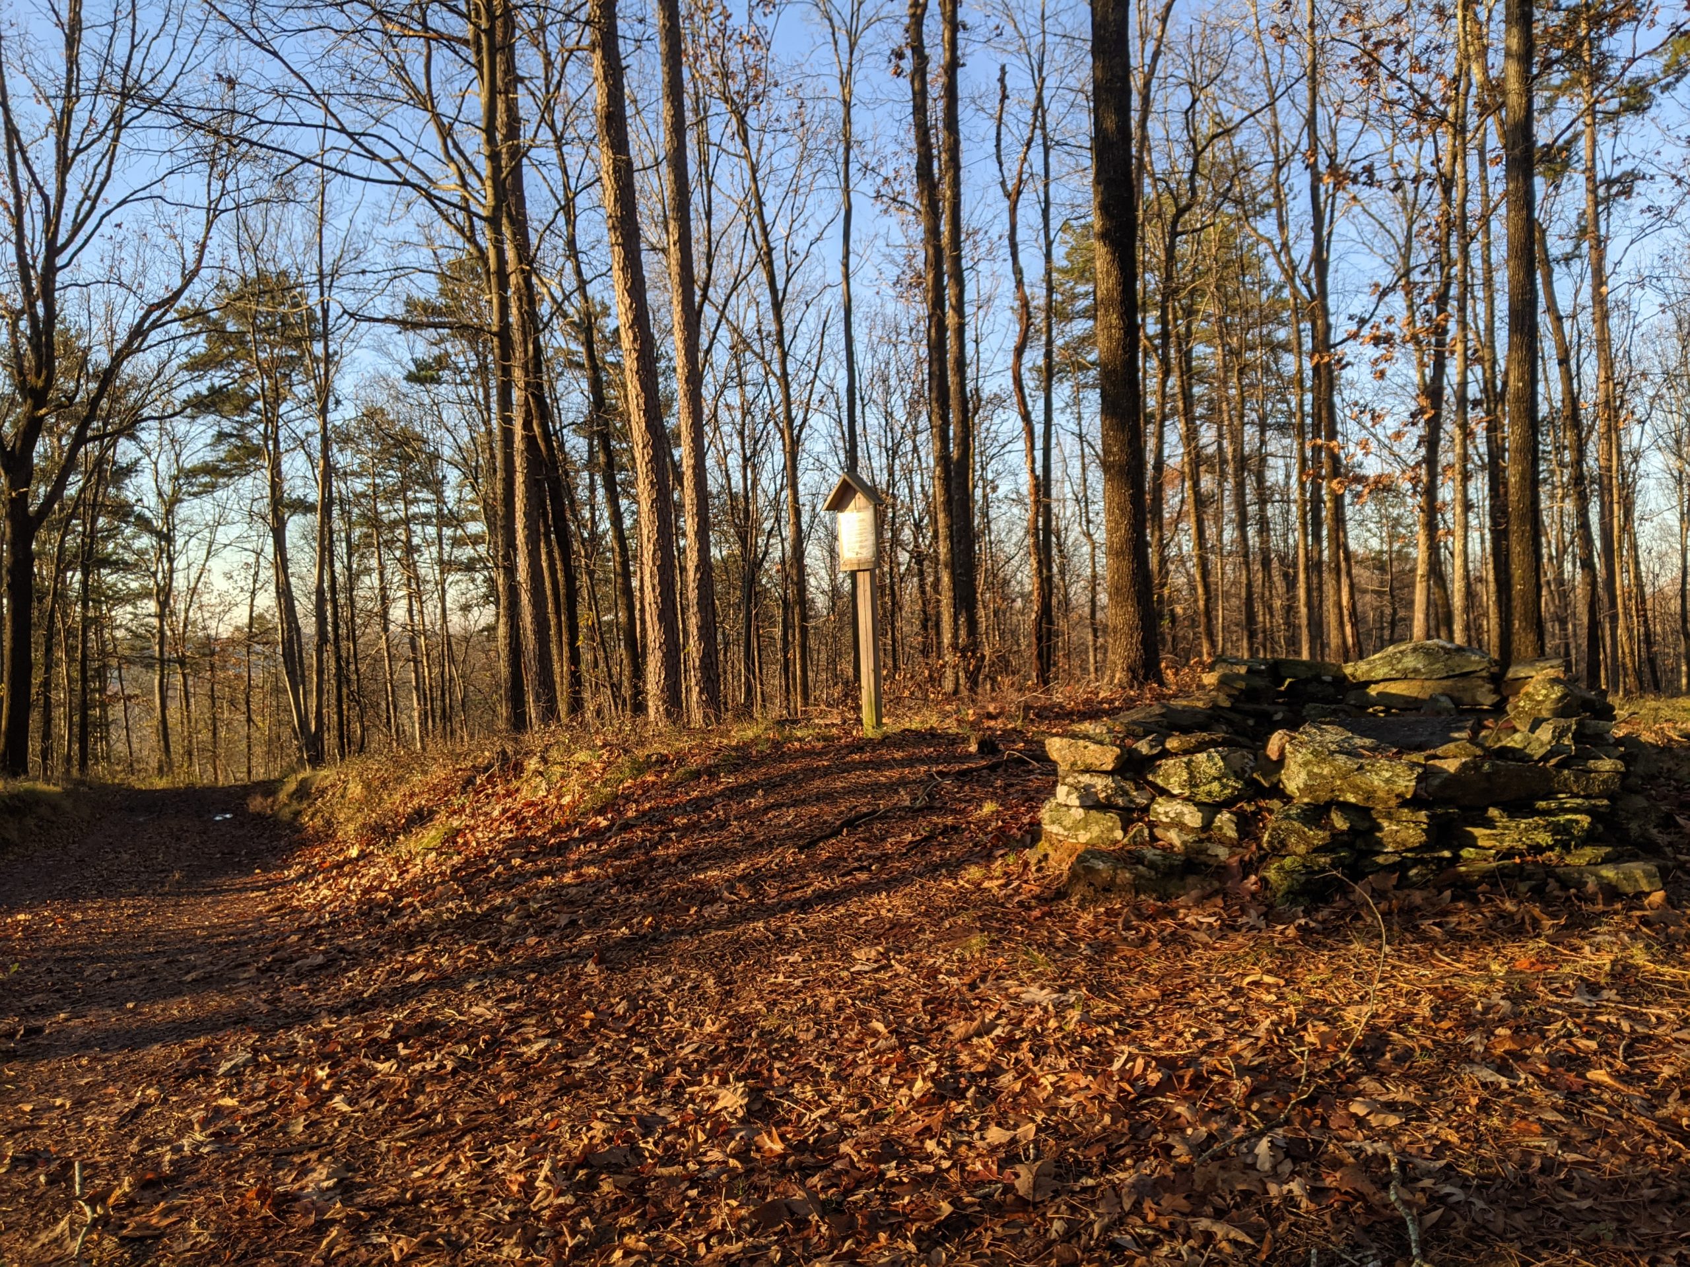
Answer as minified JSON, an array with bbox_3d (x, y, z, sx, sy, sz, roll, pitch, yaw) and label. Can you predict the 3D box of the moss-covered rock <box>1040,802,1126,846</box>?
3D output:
[{"bbox_3d":[0.943,0.753,5.200,0.336,0.161,0.290,-2,1,5],"label":"moss-covered rock"}]

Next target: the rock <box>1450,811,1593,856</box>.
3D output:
[{"bbox_3d":[2.762,0.811,5.380,0.510,0.160,0.320,-1,1,10],"label":"rock"}]

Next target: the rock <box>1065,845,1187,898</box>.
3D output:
[{"bbox_3d":[1.085,0.916,5.050,0.458,0.200,0.300,-2,1,5],"label":"rock"}]

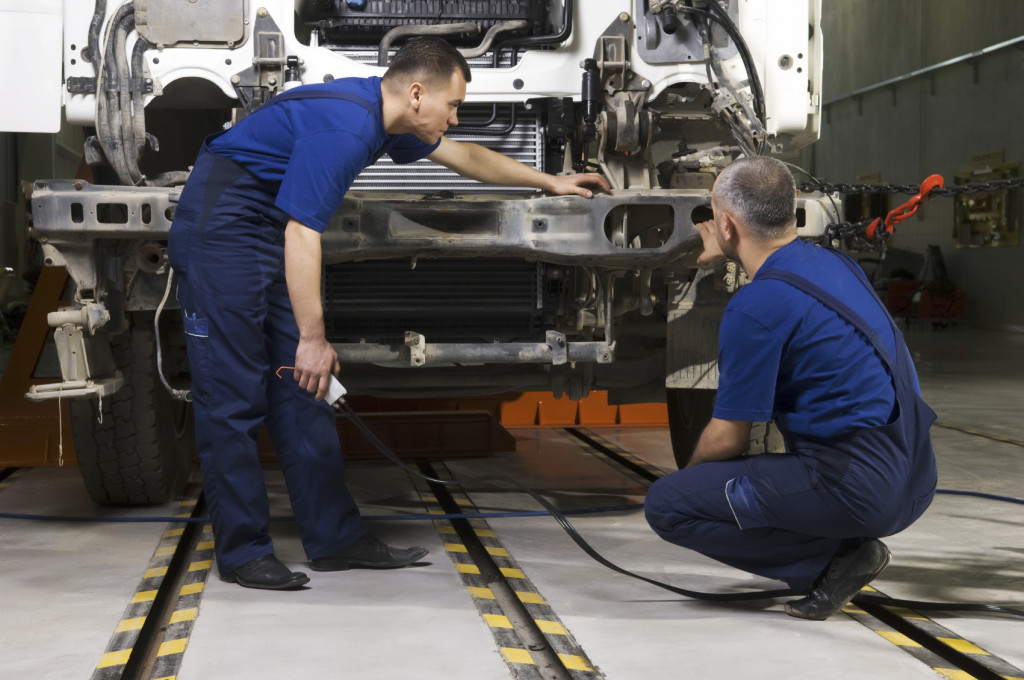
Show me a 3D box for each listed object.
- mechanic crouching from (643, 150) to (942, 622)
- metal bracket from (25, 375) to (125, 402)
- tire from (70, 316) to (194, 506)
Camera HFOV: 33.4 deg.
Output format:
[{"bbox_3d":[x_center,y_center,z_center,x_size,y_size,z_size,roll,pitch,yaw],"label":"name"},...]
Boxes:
[{"bbox_3d":[0.685,0.091,4.120,0.800,1.060,0.600,2,3,31],"label":"mechanic crouching"},{"bbox_3d":[-1.245,0.138,4.850,0.270,0.065,0.180,0,2,-7],"label":"metal bracket"},{"bbox_3d":[-1.250,0.021,5.750,0.310,1.050,1.050,0,2,-7],"label":"tire"}]

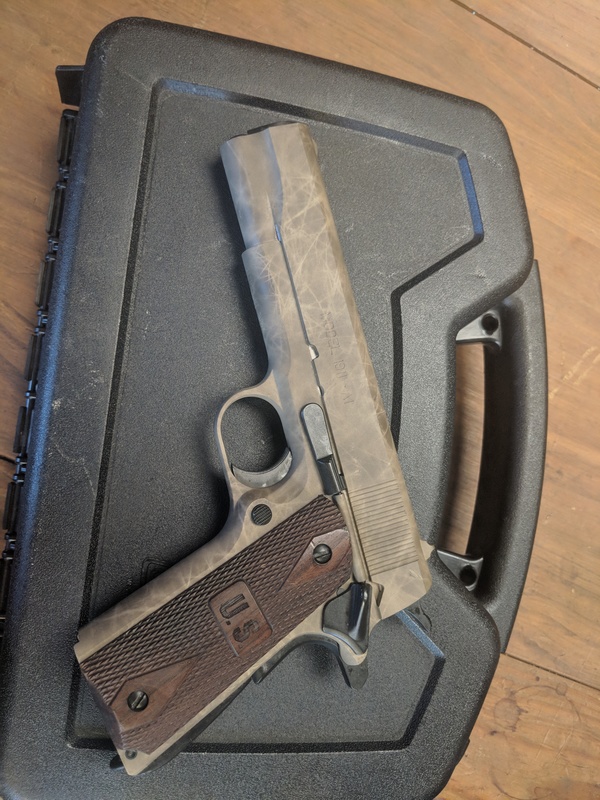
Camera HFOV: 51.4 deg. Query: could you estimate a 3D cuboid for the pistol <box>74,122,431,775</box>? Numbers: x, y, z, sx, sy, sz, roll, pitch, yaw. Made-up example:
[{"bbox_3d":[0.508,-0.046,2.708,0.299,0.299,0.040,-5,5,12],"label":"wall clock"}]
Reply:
[{"bbox_3d":[-0.028,0.011,0.236,0.140,0.034,0.218,-15,88,-11],"label":"pistol"}]

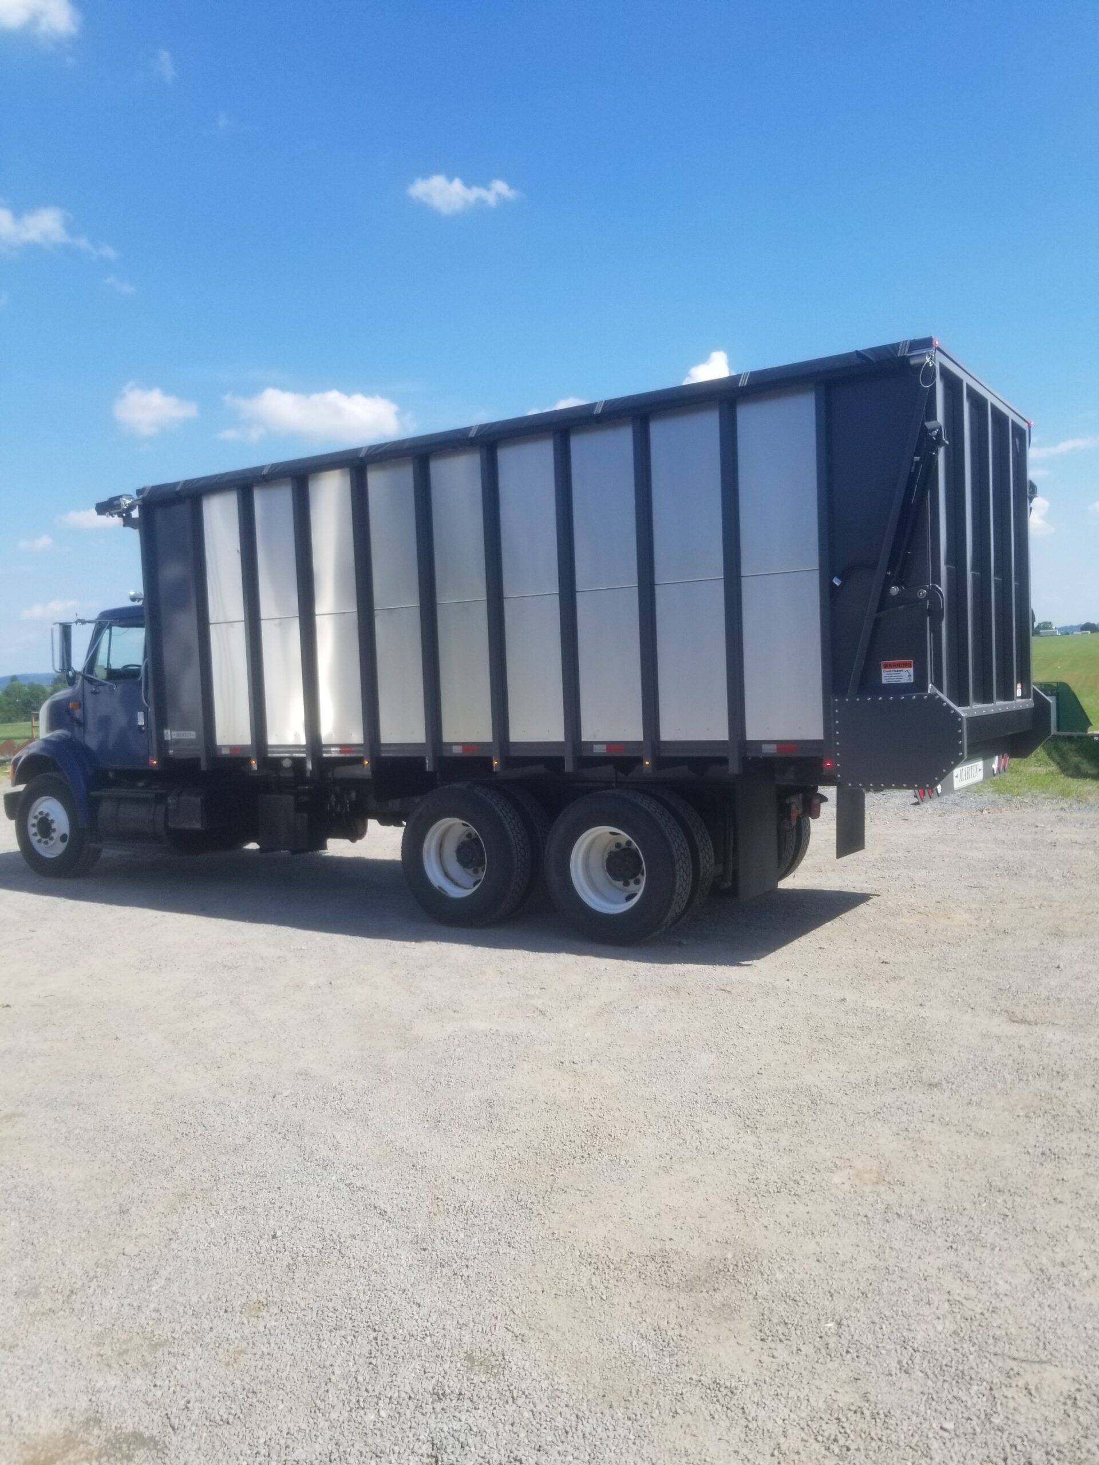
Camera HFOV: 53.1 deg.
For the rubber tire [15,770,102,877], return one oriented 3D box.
[{"bbox_3d":[-4.947,0.933,11.103,1.040,1.040,0.280,-1,4,27],"label":"rubber tire"}]

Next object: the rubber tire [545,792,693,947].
[{"bbox_3d":[0.460,0.906,7.492,1.040,1.040,0.280,0,4,34],"label":"rubber tire"}]

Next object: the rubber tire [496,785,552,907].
[{"bbox_3d":[-0.455,0.888,8.488,1.040,1.040,0.280,0,4,34],"label":"rubber tire"}]

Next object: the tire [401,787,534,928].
[{"bbox_3d":[-0.634,0.912,8.217,1.040,1.040,0.280,0,4,34],"label":"tire"}]

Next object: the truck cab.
[{"bbox_3d":[-4.072,-0.496,11.661,2.290,1.650,2.200,0,4,34],"label":"truck cab"}]

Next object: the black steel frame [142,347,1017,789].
[{"bbox_3d":[0.013,-0.991,8.914,6.900,2.440,2.600,0,4,34],"label":"black steel frame"}]

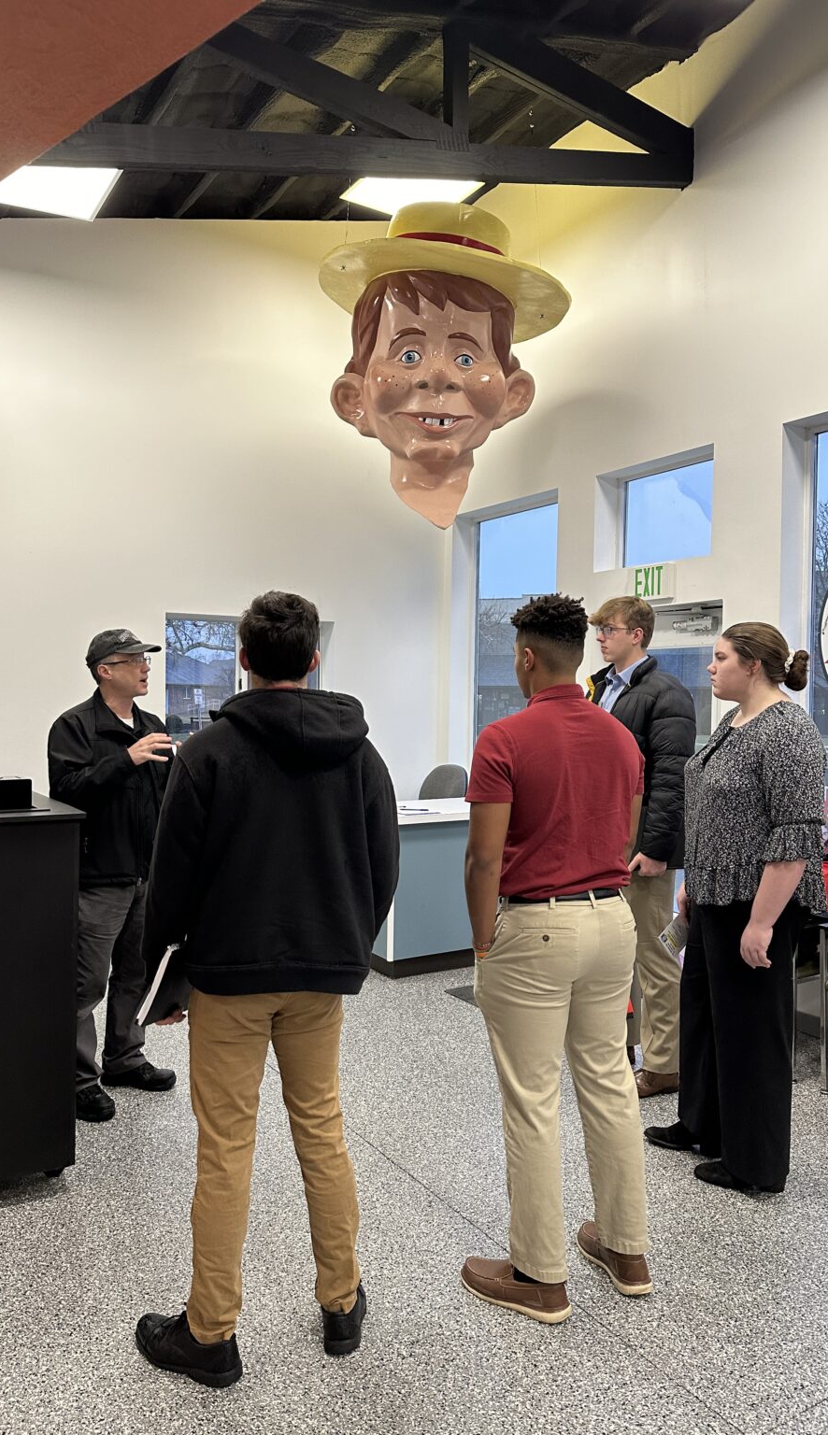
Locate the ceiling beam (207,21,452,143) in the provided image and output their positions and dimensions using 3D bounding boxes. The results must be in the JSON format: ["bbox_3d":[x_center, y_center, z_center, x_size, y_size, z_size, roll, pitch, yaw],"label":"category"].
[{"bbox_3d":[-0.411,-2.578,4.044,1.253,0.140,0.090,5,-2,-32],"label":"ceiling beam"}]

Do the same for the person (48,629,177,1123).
[{"bbox_3d":[-1.072,0.542,3.652,0.520,1.760,0.560,2,2,30],"label":"person"}]

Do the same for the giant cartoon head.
[{"bbox_3d":[0.163,-1.781,5.255,1.330,1.700,1.200,1,1,-3],"label":"giant cartoon head"}]

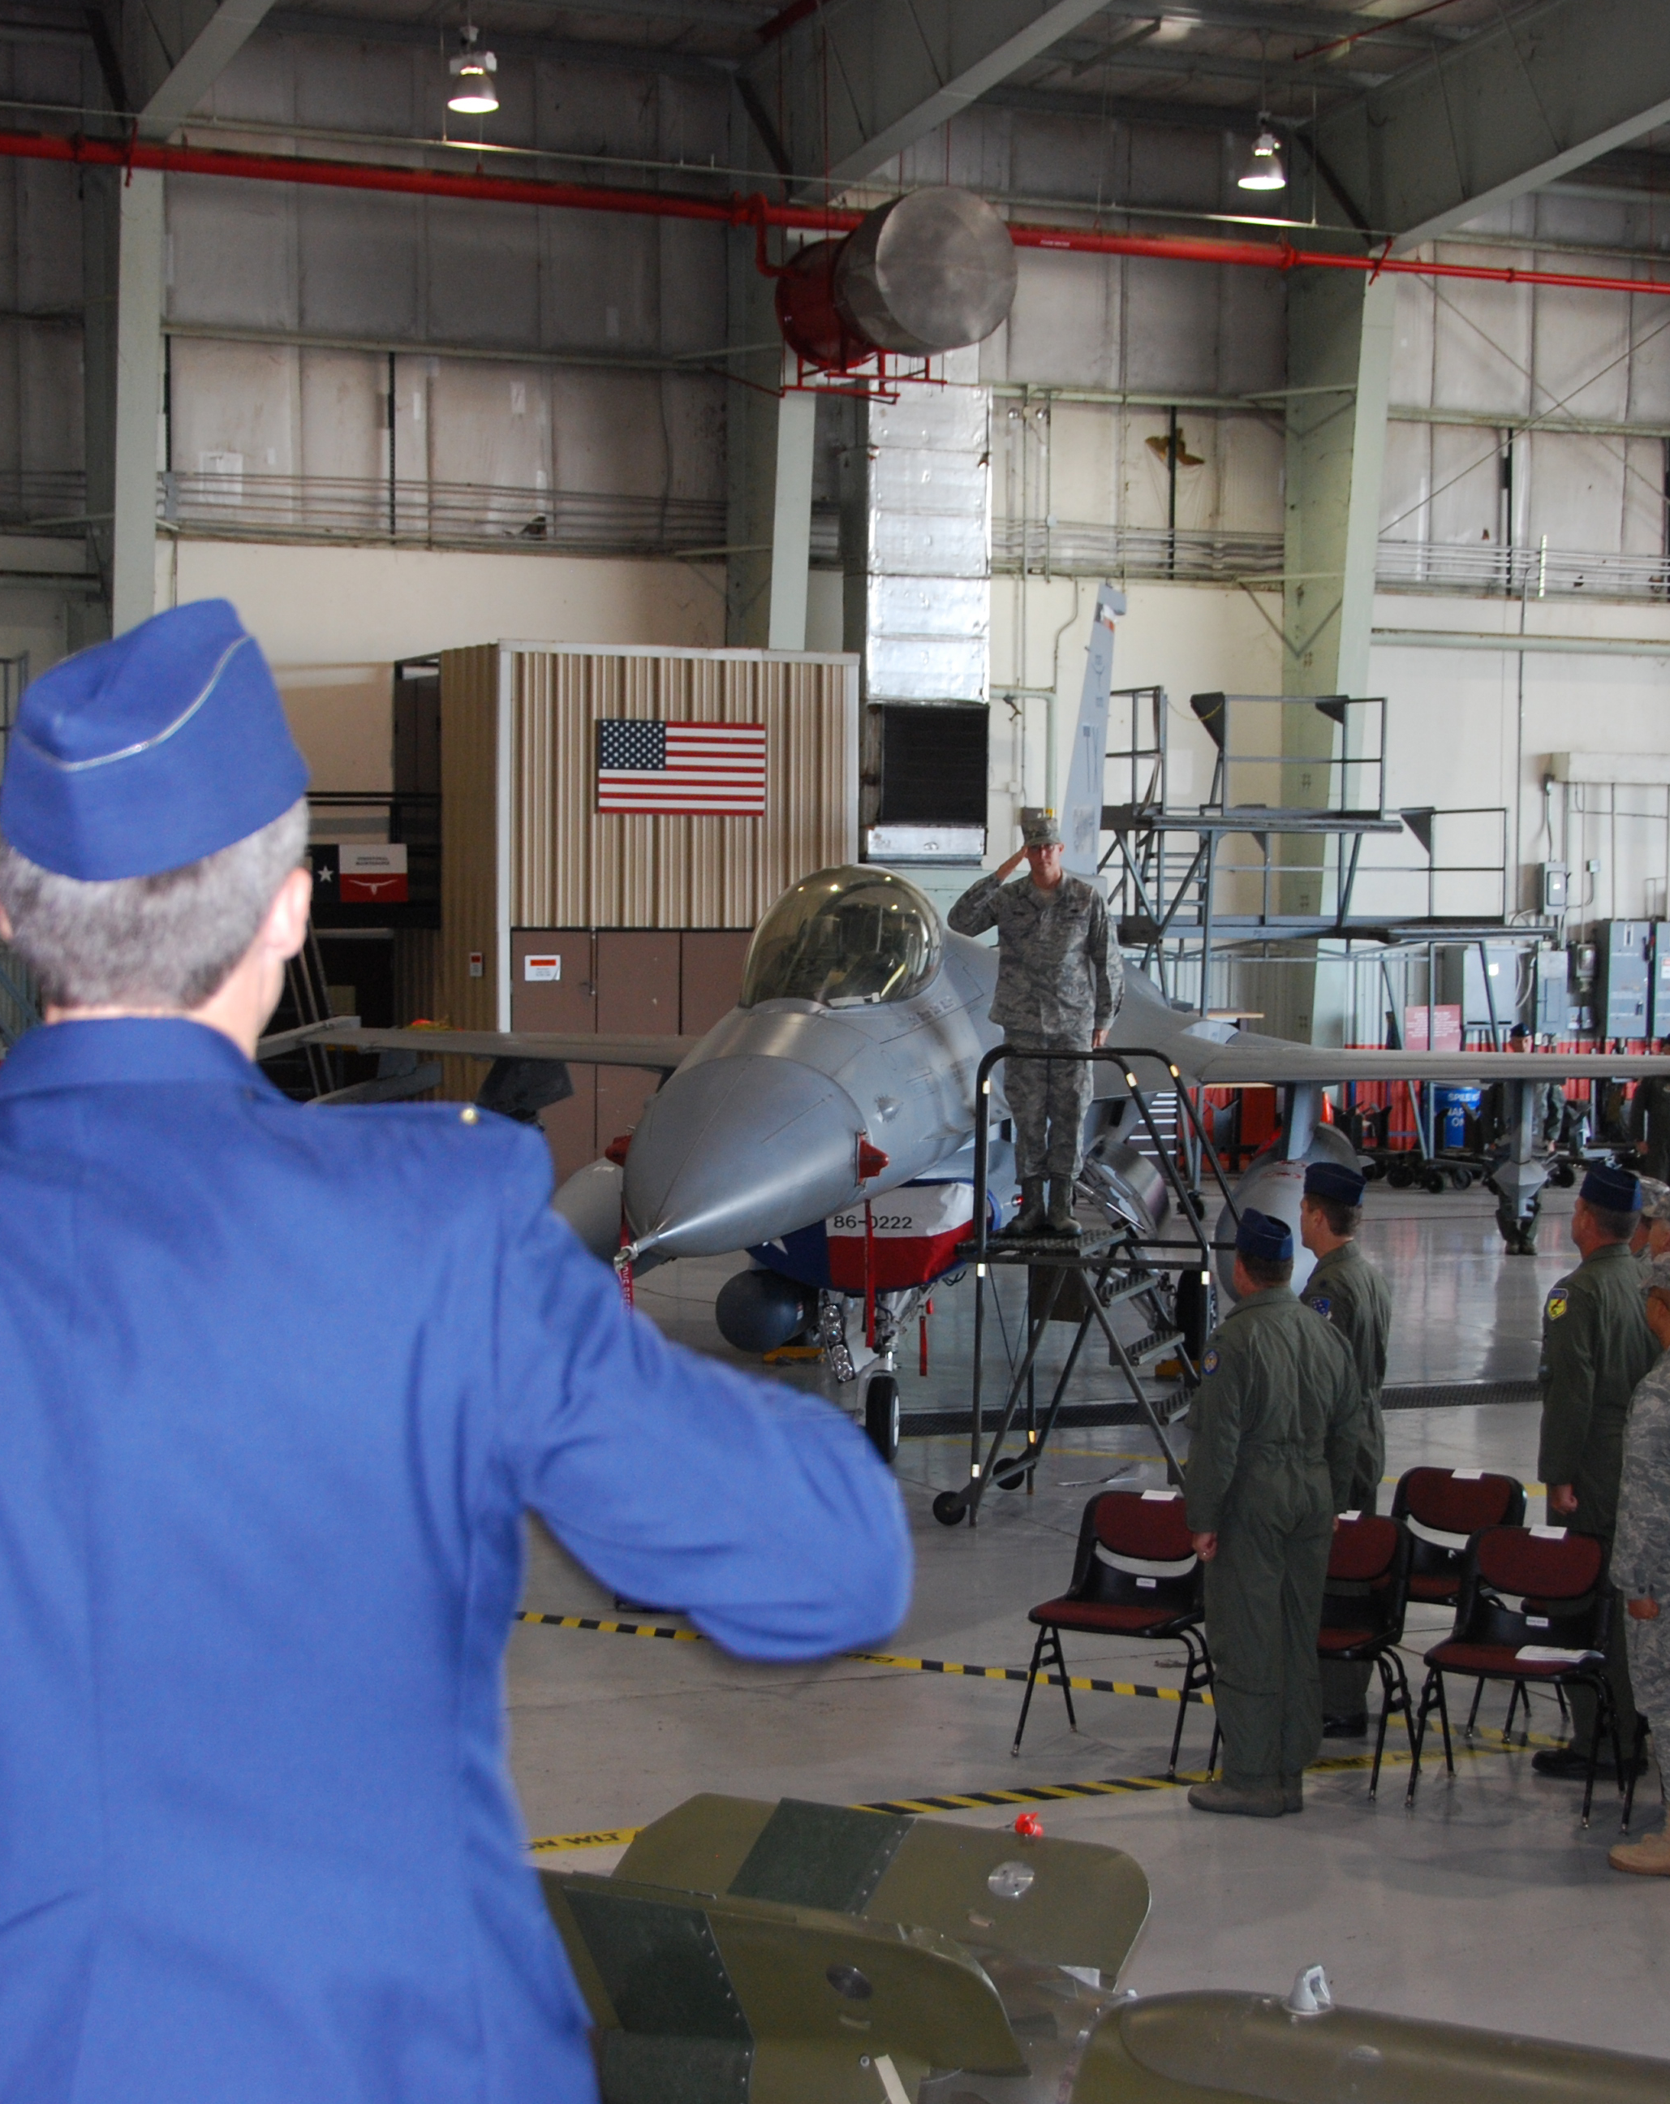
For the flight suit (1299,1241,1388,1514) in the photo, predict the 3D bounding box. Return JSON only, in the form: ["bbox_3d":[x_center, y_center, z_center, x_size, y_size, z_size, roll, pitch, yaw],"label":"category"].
[{"bbox_3d":[1.624,1.404,12.050,0.330,1.540,0.520,2,3,37],"label":"flight suit"}]

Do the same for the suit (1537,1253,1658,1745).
[{"bbox_3d":[2.421,1.390,11.506,0.320,1.580,0.530,2,2,38],"label":"suit"}]

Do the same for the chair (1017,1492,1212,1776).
[{"bbox_3d":[0.927,1.834,11.685,0.560,0.790,0.520,1,2,29],"label":"chair"}]

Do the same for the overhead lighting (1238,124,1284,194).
[{"bbox_3d":[3.128,-6.572,26.963,0.360,0.520,0.360,0,3,0],"label":"overhead lighting"}]

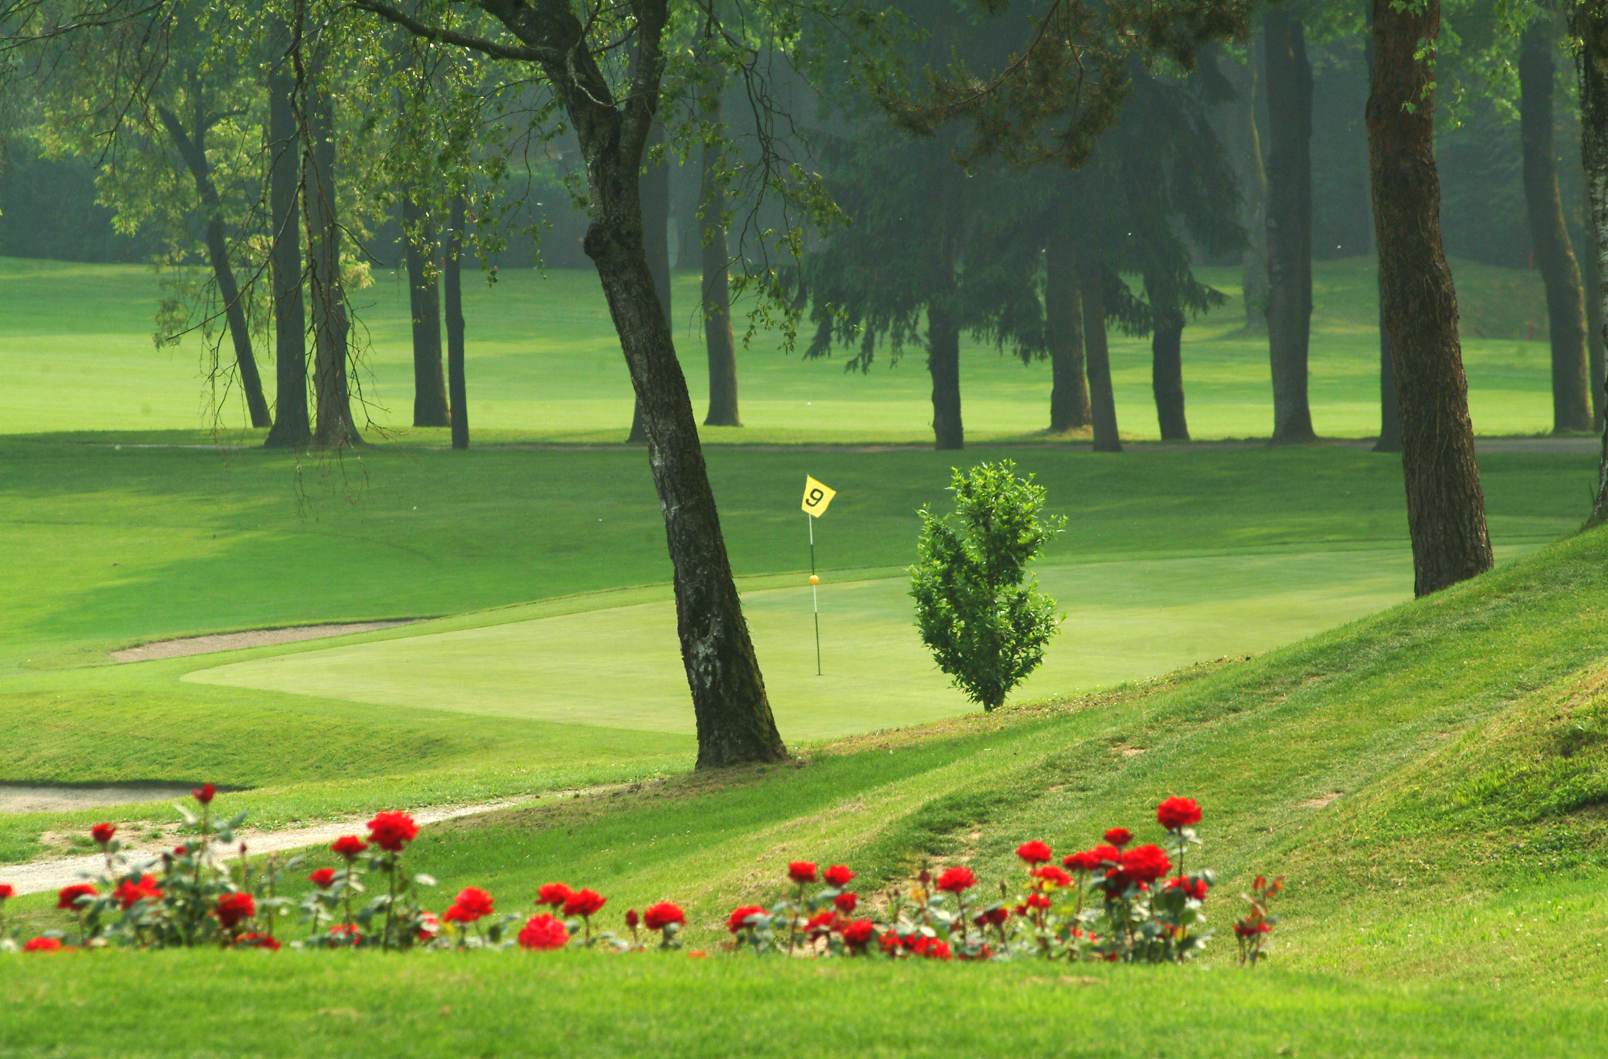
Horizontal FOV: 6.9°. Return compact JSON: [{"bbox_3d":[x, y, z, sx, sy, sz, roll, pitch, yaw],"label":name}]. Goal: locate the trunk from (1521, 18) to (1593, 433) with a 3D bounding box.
[{"bbox_3d":[13.771,-5.561,245.000,1.300,7.600,0.900,0,2,0],"label":"trunk"}]

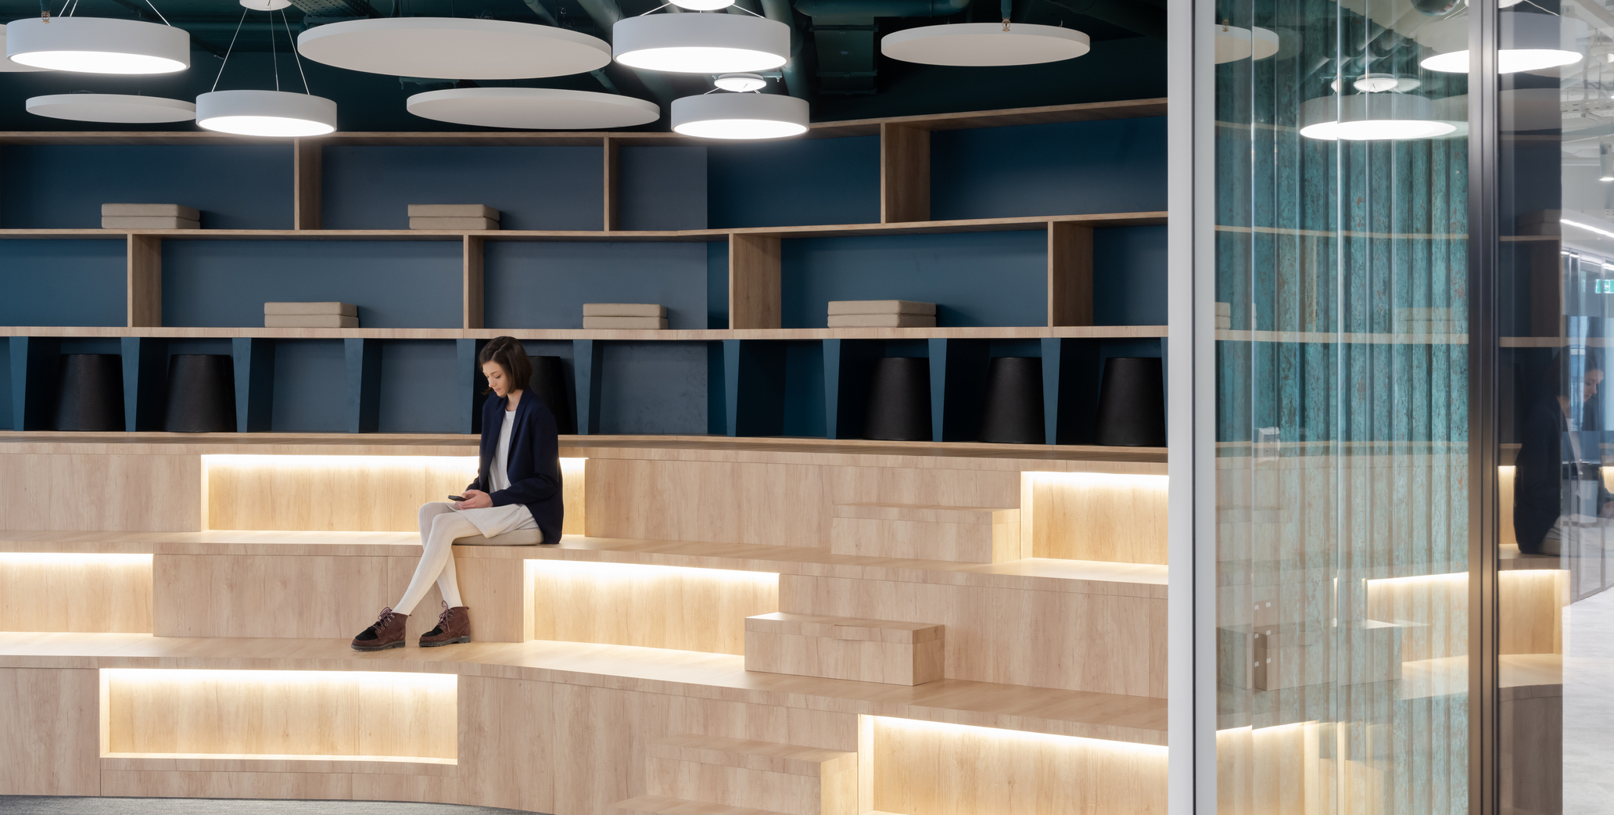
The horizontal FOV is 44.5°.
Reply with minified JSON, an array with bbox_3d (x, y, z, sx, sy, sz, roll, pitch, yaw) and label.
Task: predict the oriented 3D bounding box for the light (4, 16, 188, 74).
[{"bbox_3d":[-2.453,-1.250,6.850,0.600,0.115,0.600,0,1,0],"label":"light"}]

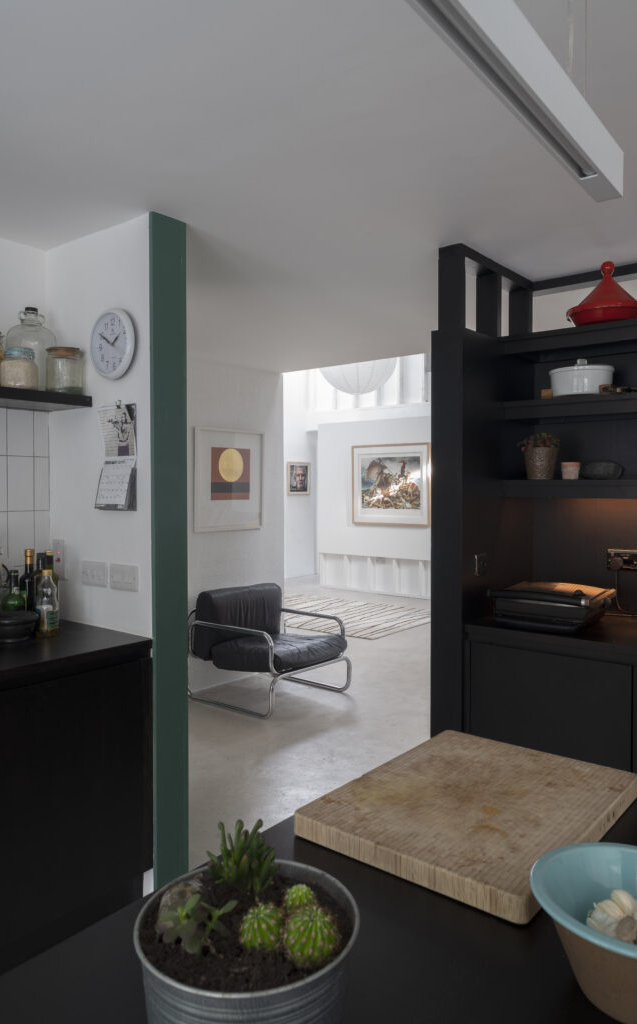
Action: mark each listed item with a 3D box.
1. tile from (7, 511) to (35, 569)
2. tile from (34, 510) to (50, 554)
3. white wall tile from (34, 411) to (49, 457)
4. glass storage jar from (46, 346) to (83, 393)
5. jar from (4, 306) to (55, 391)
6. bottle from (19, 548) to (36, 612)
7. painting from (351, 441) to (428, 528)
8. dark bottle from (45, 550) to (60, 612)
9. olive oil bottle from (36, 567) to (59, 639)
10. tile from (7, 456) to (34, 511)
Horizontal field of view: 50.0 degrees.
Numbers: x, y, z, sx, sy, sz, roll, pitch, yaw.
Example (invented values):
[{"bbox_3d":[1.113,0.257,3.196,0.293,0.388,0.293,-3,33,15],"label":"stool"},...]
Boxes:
[{"bbox_3d":[-1.084,0.099,2.489,0.009,0.198,0.099,1,2,38],"label":"tile"},{"bbox_3d":[-1.039,0.099,2.566,0.010,0.200,0.061,2,2,38],"label":"tile"},{"bbox_3d":[-1.039,-0.293,2.552,0.010,0.178,0.061,2,2,38],"label":"white wall tile"},{"bbox_3d":[-0.885,-0.488,2.388,0.122,0.165,0.122,0,2,0],"label":"glass storage jar"},{"bbox_3d":[-1.014,-0.564,2.411,0.165,0.316,0.165,0,2,0],"label":"jar"},{"bbox_3d":[-0.990,0.268,2.337,0.061,0.280,0.061,1,2,38],"label":"bottle"},{"bbox_3d":[0.934,-0.347,8.884,1.180,1.050,0.040,2,2,38],"label":"painting"},{"bbox_3d":[-0.949,0.270,2.407,0.063,0.273,0.063,1,2,38],"label":"dark bottle"},{"bbox_3d":[-0.902,0.300,2.268,0.060,0.218,0.061,1,2,38],"label":"olive oil bottle"},{"bbox_3d":[-1.090,-0.101,2.494,0.010,0.200,0.101,2,2,38],"label":"tile"}]

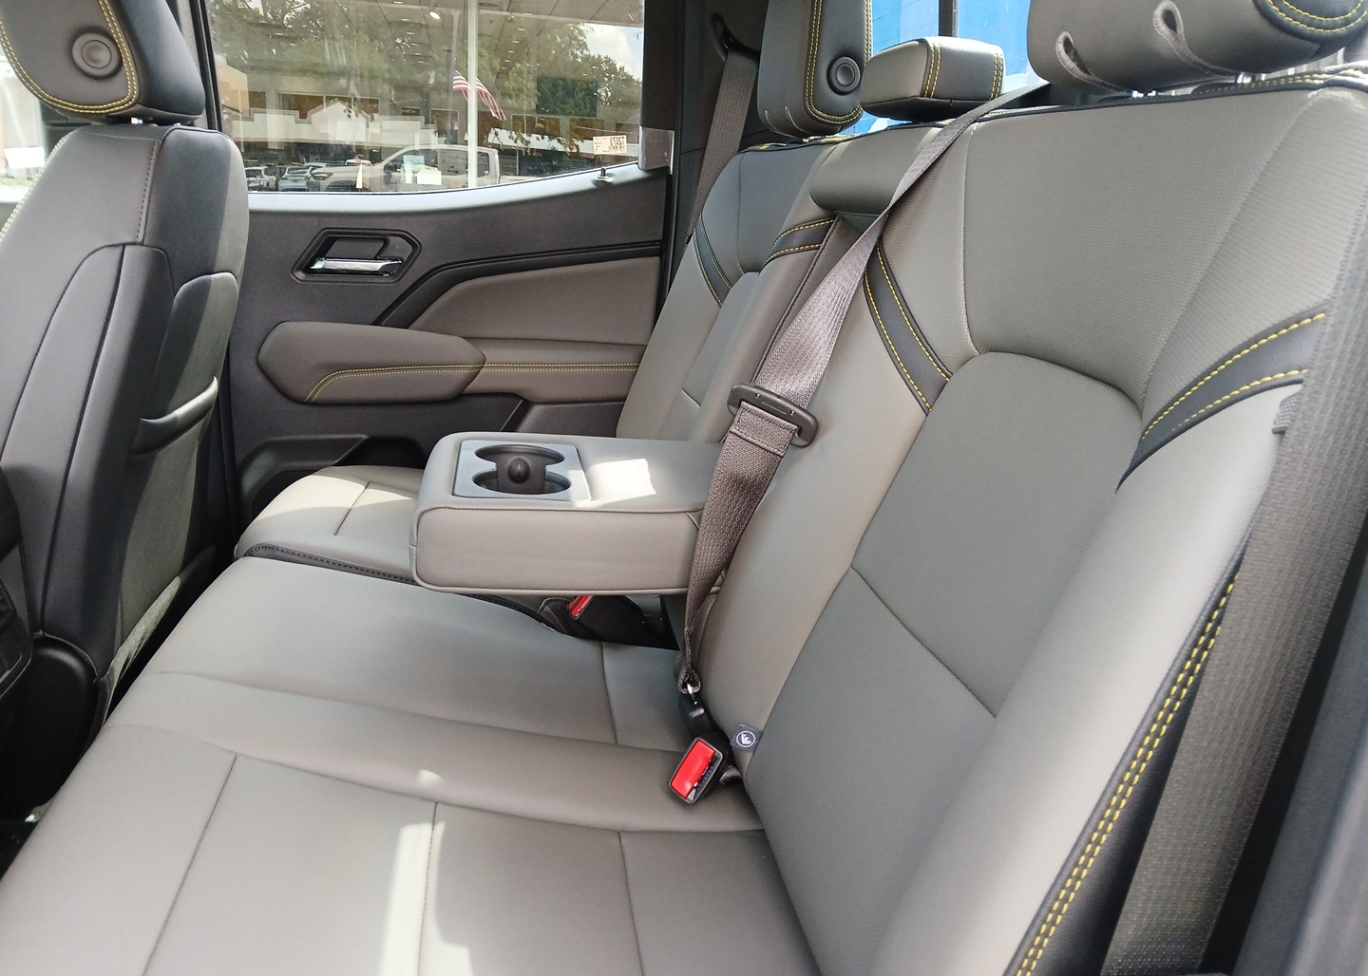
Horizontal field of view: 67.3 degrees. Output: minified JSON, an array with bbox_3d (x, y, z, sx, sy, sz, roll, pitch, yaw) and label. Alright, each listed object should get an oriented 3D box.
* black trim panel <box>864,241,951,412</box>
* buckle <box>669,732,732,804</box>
[{"bbox_3d":[0.159,-0.115,0.735,0.035,0.060,0.200,18,35,-15],"label":"black trim panel"},{"bbox_3d":[0.015,0.208,0.759,0.024,0.041,0.060,30,-5,17],"label":"buckle"}]

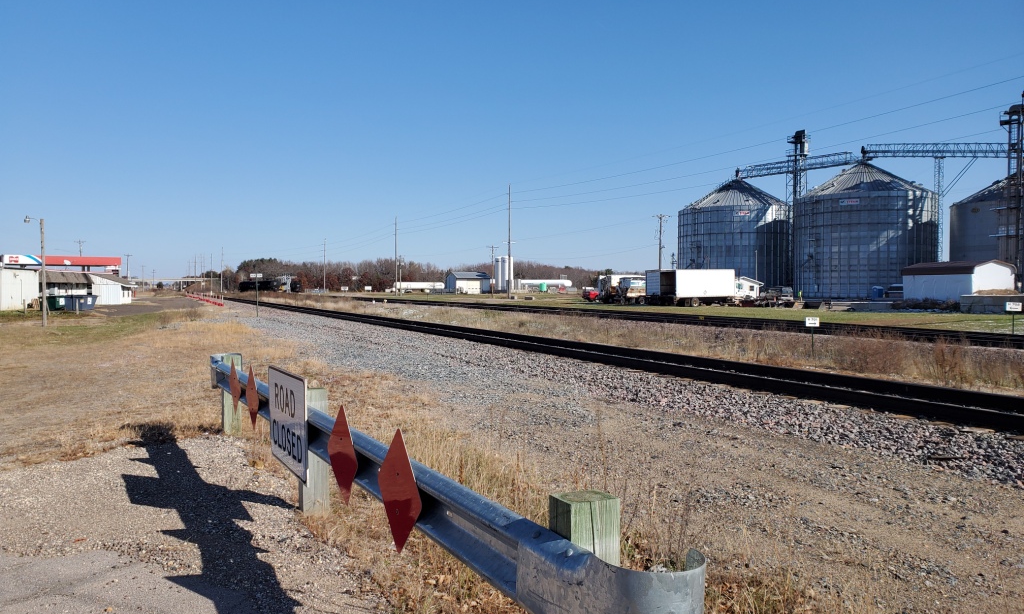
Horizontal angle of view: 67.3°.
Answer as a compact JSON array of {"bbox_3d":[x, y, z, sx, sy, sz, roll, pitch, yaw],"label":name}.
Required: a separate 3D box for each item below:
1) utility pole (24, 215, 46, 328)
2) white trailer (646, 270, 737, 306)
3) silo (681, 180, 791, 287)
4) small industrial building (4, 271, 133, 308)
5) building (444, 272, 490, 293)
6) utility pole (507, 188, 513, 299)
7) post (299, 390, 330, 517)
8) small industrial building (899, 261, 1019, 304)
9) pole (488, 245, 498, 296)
[{"bbox_3d":[-21.538,-1.619,34.773,0.950,5.000,0.220,0,1,0],"label":"utility pole"},{"bbox_3d":[19.379,-2.035,83.475,9.300,3.900,2.600,-1,1,-22],"label":"white trailer"},{"bbox_3d":[45.738,-14.065,156.647,23.000,23.800,23.000,0,1,0],"label":"silo"},{"bbox_3d":[-49.089,-2.050,85.976,11.400,3.800,8.000,-1,1,-22],"label":"small industrial building"},{"bbox_3d":[-13.018,-6.722,224.906,10.100,6.500,9.400,-1,1,-22],"label":"building"},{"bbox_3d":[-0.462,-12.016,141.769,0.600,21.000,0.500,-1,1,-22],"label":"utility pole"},{"bbox_3d":[-1.436,1.043,5.624,0.190,0.905,0.145,-1,1,-30],"label":"post"},{"bbox_3d":[46.218,-2.511,79.664,6.300,4.400,8.000,-1,1,-22],"label":"small industrial building"},{"bbox_3d":[-3.623,-6.842,148.885,2.100,10.300,0.500,-1,1,-22],"label":"pole"}]

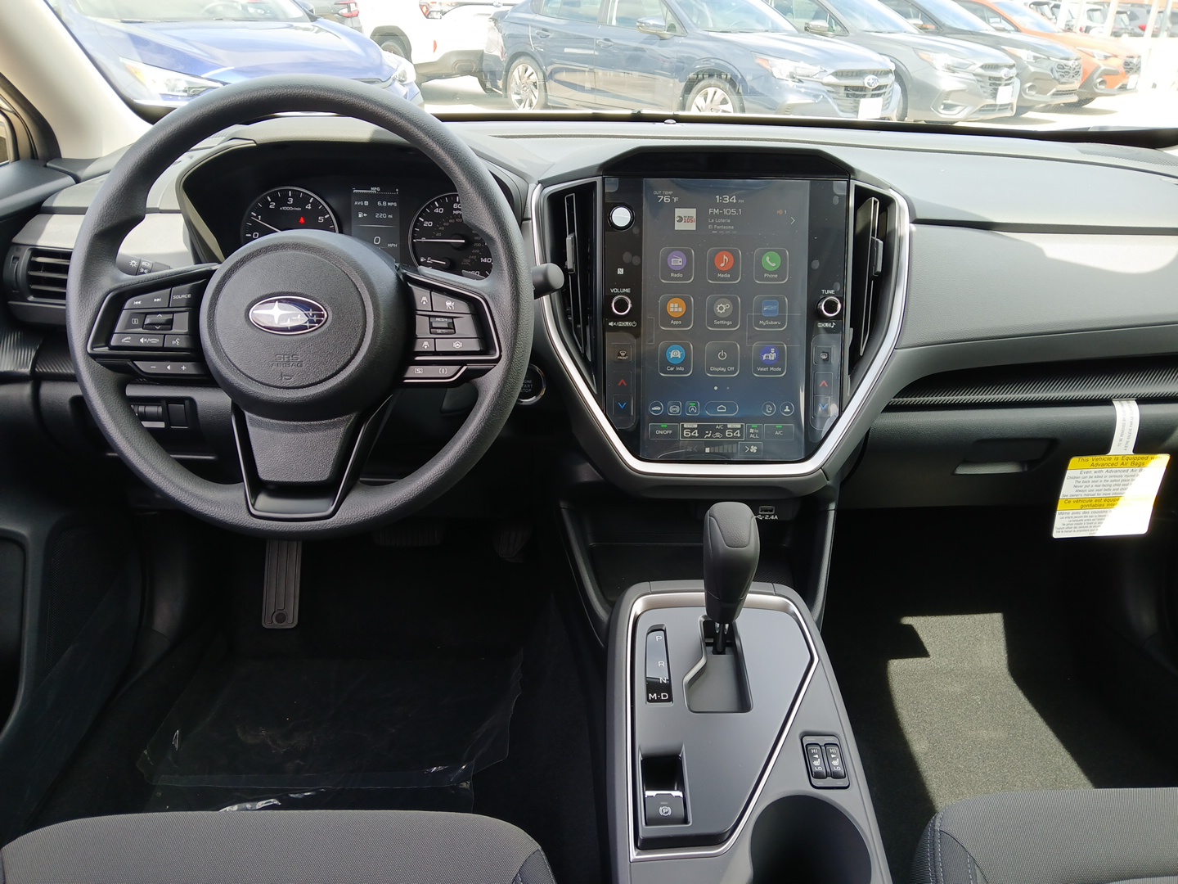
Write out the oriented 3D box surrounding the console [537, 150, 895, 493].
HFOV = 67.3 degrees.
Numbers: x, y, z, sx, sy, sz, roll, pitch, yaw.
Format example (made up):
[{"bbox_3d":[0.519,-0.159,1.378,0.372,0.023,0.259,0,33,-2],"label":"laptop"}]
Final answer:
[{"bbox_3d":[0.123,-0.113,0.835,0.342,0.314,0.100,1,2,0],"label":"console"}]

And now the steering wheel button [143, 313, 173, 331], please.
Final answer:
[{"bbox_3d":[-0.347,-0.097,0.712,0.024,0.015,0.010,1,2,0],"label":"steering wheel button"}]

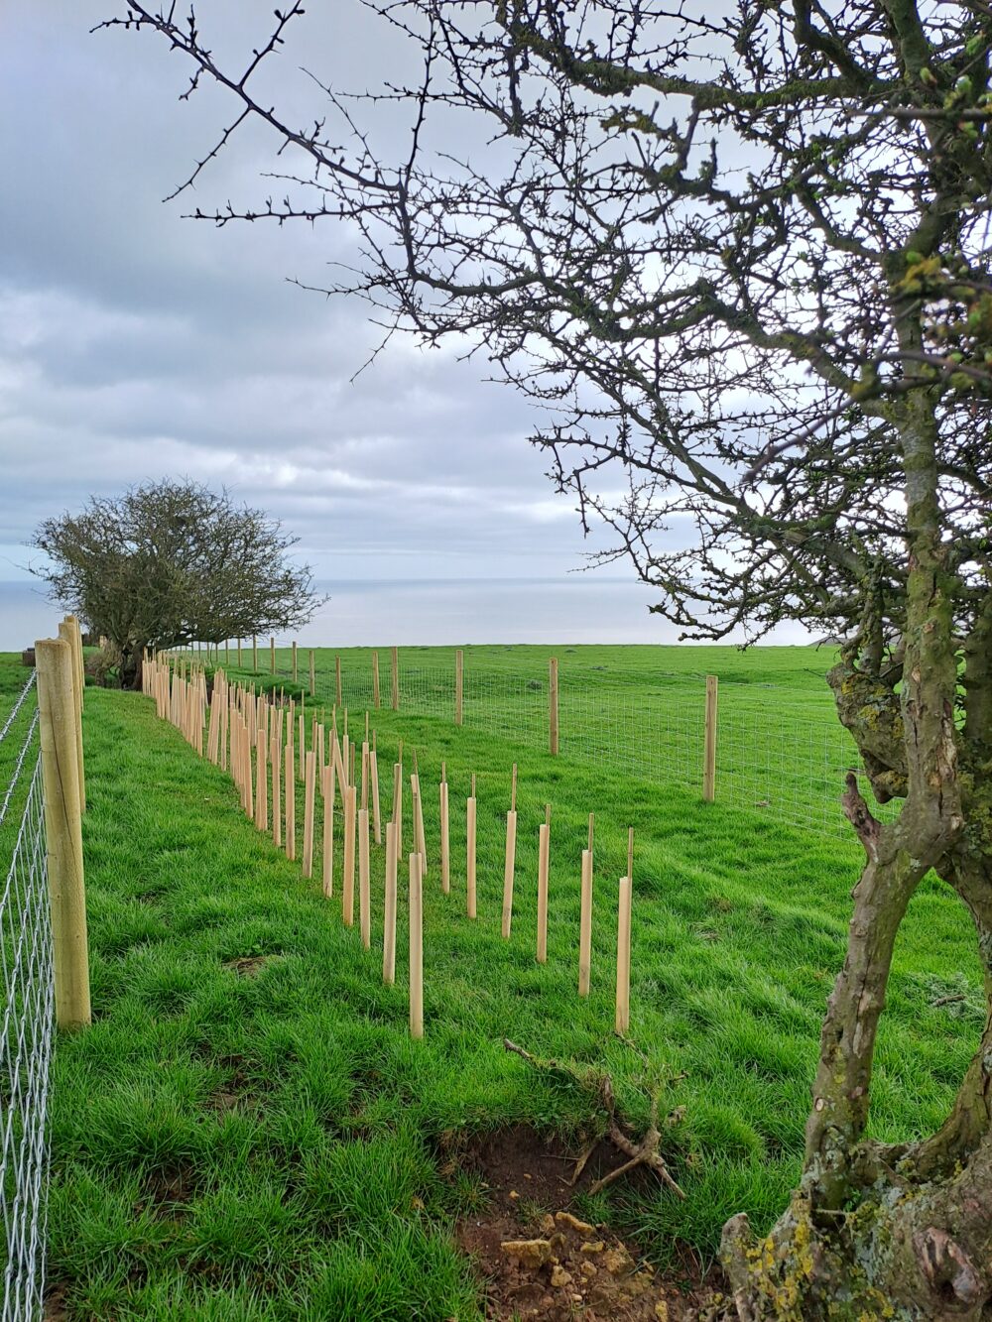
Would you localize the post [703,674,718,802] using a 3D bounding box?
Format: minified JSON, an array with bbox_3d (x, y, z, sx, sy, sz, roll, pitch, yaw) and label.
[{"bbox_3d":[2.059,0.752,9.160,0.097,1.200,0.097,0,5,0],"label":"post"}]

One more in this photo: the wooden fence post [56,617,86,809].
[{"bbox_3d":[-2.681,0.363,6.056,0.104,1.200,0.104,-1,6,0],"label":"wooden fence post"}]

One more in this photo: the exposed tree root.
[{"bbox_3d":[0.284,1.340,2.780,0.500,0.250,0.480,0,5,0],"label":"exposed tree root"}]

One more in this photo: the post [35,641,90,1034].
[{"bbox_3d":[-1.321,0.536,2.920,0.104,1.200,0.104,-1,5,0],"label":"post"}]

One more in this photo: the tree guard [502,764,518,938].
[{"bbox_3d":[0.069,0.896,4.493,0.046,0.831,0.046,3,5,0],"label":"tree guard"}]

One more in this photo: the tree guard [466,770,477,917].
[{"bbox_3d":[-0.113,0.908,4.680,0.046,0.723,0.046,1,5,0],"label":"tree guard"}]

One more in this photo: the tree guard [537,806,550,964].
[{"bbox_3d":[0.209,0.953,4.068,0.046,0.681,0.046,2,5,0],"label":"tree guard"}]

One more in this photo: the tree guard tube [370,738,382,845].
[{"bbox_3d":[-0.767,0.841,6.124,0.046,0.677,0.046,-2,5,0],"label":"tree guard tube"}]

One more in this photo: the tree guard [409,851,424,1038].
[{"bbox_3d":[-0.254,0.903,3.032,0.042,0.600,0.042,0,5,0],"label":"tree guard"}]

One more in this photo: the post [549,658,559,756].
[{"bbox_3d":[0.714,0.567,11.728,0.097,1.200,0.097,-3,6,-27],"label":"post"}]

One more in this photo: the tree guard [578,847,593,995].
[{"bbox_3d":[0.364,1.060,3.858,0.042,0.600,0.042,0,5,0],"label":"tree guard"}]

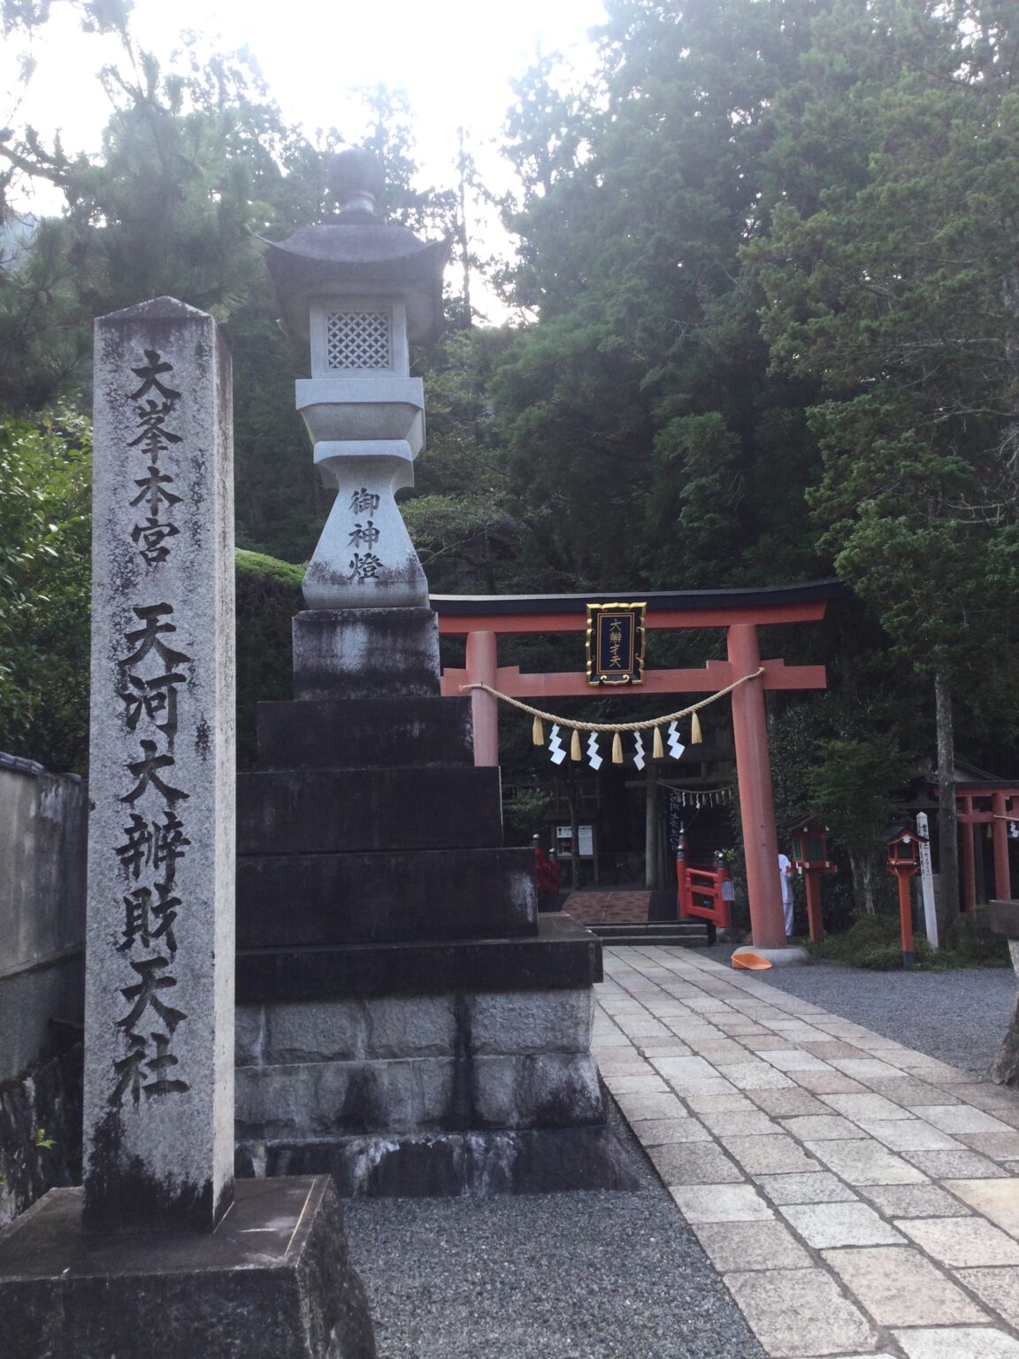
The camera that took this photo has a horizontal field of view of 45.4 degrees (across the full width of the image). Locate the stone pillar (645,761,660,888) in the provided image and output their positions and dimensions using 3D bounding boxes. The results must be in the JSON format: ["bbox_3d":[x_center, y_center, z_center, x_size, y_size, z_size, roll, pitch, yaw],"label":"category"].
[{"bbox_3d":[3.471,3.526,29.604,0.298,3.104,0.285,0,-8,-2],"label":"stone pillar"}]

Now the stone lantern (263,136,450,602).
[{"bbox_3d":[-0.866,-1.821,7.313,1.117,2.961,1.117,-2,-8,-2],"label":"stone lantern"}]

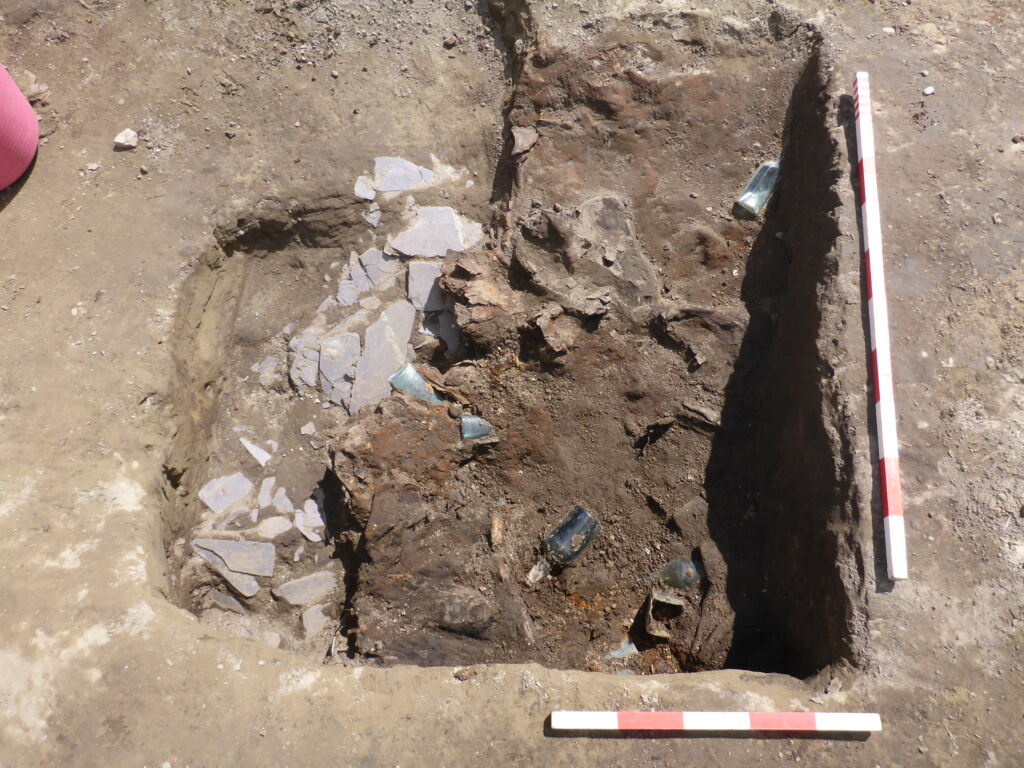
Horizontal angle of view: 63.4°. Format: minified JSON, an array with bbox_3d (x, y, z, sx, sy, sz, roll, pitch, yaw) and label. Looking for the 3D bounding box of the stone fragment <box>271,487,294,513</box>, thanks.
[{"bbox_3d":[-0.424,0.223,1.536,0.030,0.014,0.053,-26,72,-9],"label":"stone fragment"}]

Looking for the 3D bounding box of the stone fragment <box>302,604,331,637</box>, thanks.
[{"bbox_3d":[-0.343,0.409,1.442,0.049,0.016,0.041,-34,75,-12],"label":"stone fragment"}]

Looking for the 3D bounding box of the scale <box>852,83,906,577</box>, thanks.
[{"bbox_3d":[0.667,-0.153,1.512,0.024,0.021,1.000,4,70,2],"label":"scale"}]

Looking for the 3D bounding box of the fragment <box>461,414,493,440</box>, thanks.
[{"bbox_3d":[-0.065,0.084,1.548,0.060,0.026,0.046,0,71,-1],"label":"fragment"}]

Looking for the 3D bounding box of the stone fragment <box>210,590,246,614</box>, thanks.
[{"bbox_3d":[-0.510,0.394,1.501,0.072,0.015,0.019,23,72,8],"label":"stone fragment"}]

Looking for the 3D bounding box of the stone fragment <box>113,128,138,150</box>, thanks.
[{"bbox_3d":[-0.741,-0.470,1.592,0.047,0.029,0.036,0,71,-1],"label":"stone fragment"}]

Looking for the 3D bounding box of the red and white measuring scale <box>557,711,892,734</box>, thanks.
[{"bbox_3d":[0.311,0.515,1.265,0.500,0.020,0.024,1,71,-1],"label":"red and white measuring scale"}]

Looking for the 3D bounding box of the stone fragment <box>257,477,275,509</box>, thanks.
[{"bbox_3d":[-0.450,0.201,1.520,0.025,0.014,0.059,4,71,0],"label":"stone fragment"}]

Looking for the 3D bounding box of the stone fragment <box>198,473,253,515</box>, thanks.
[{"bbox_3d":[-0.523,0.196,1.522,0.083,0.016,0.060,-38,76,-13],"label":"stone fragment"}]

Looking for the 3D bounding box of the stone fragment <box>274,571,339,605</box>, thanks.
[{"bbox_3d":[-0.367,0.372,1.485,0.117,0.020,0.049,-16,71,-6],"label":"stone fragment"}]

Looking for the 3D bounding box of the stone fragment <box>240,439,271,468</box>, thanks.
[{"bbox_3d":[-0.481,0.125,1.571,0.024,0.014,0.074,-41,75,-13],"label":"stone fragment"}]

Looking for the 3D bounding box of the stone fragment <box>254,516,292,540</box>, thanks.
[{"bbox_3d":[-0.430,0.257,1.500,0.056,0.020,0.036,-31,75,-11],"label":"stone fragment"}]

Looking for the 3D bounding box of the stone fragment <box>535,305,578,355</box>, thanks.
[{"bbox_3d":[0.090,-0.104,1.640,0.078,0.050,0.075,0,70,0],"label":"stone fragment"}]

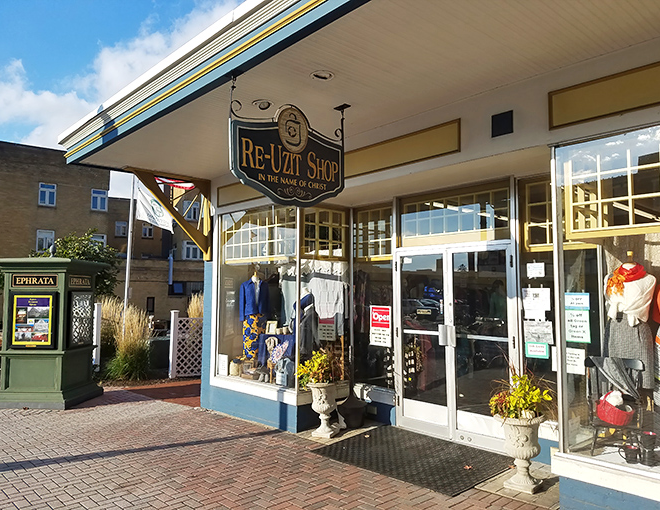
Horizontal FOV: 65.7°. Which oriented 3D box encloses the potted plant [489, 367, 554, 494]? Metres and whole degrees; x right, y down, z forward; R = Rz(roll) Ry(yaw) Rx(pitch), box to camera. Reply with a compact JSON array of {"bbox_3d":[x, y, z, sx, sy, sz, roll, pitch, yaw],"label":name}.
[{"bbox_3d":[1.711,1.523,4.564,0.550,1.050,0.540,-4,-6,45],"label":"potted plant"}]

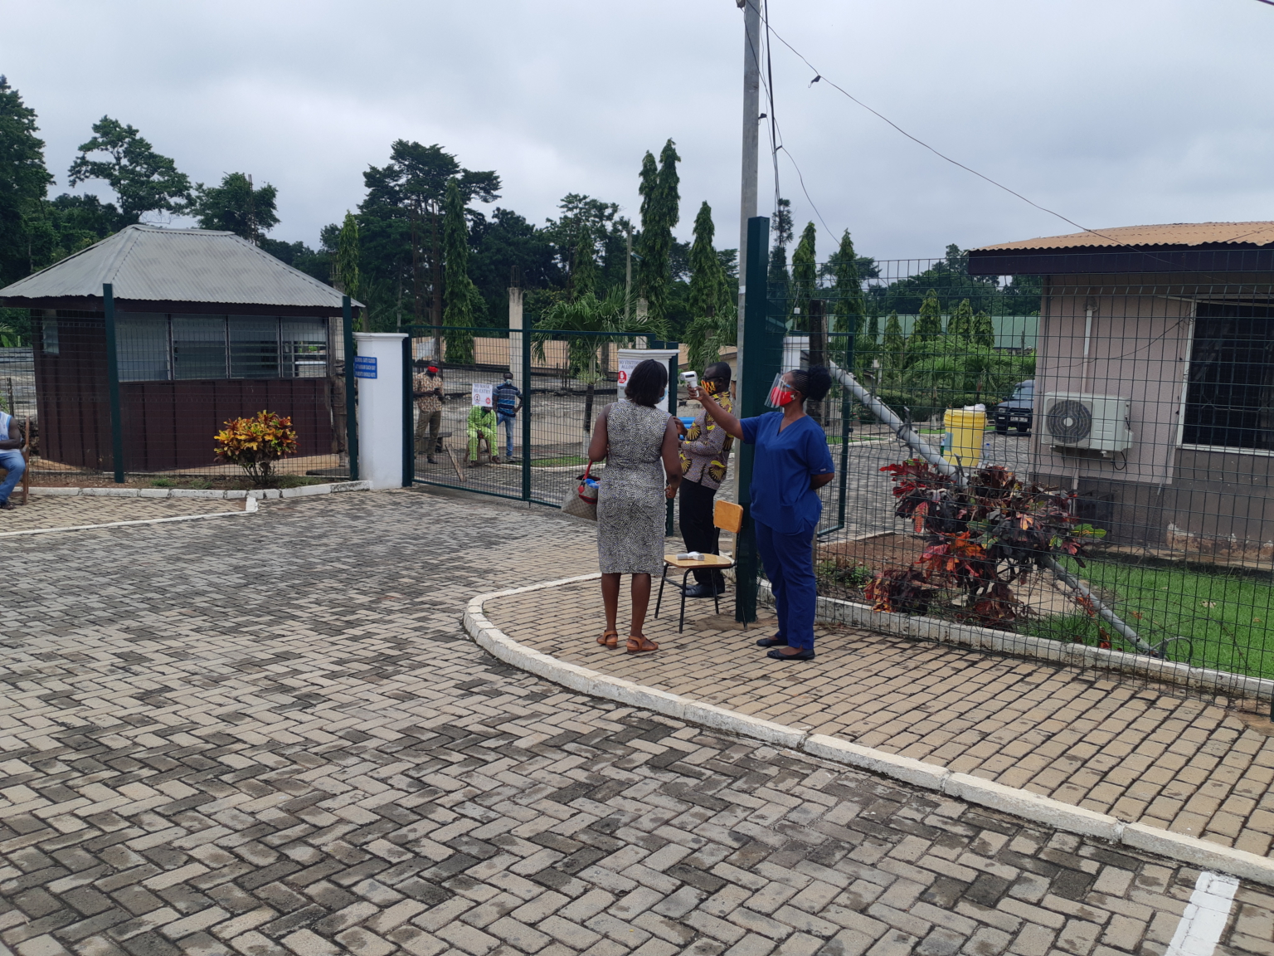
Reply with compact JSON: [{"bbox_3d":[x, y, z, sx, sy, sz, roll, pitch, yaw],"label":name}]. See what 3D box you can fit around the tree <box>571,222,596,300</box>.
[{"bbox_3d":[-2.174,-7.218,39.530,1.250,6.476,1.250,1,8,0],"label":"tree"}]

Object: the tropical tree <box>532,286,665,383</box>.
[{"bbox_3d":[-0.771,-2.121,19.253,2.650,3.406,2.500,1,8,0],"label":"tropical tree"}]

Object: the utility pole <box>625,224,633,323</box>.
[{"bbox_3d":[-0.416,-7.920,42.511,0.250,6.743,0.250,1,8,0],"label":"utility pole"}]

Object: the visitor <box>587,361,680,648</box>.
[{"bbox_3d":[0.007,0.160,5.381,0.520,1.636,0.420,2,8,9],"label":"visitor"}]

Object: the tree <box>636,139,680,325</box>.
[{"bbox_3d":[1.020,-9.397,41.272,1.850,10.033,1.800,1,8,0],"label":"tree"}]

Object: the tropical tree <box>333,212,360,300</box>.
[{"bbox_3d":[-13.538,-8.535,44.466,1.350,7.365,1.350,1,8,0],"label":"tropical tree"}]

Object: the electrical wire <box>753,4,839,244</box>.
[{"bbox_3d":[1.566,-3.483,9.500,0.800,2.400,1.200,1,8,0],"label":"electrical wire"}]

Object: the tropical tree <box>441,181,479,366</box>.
[{"bbox_3d":[-8.284,-9.324,44.357,1.650,8.866,1.650,1,8,0],"label":"tropical tree"}]

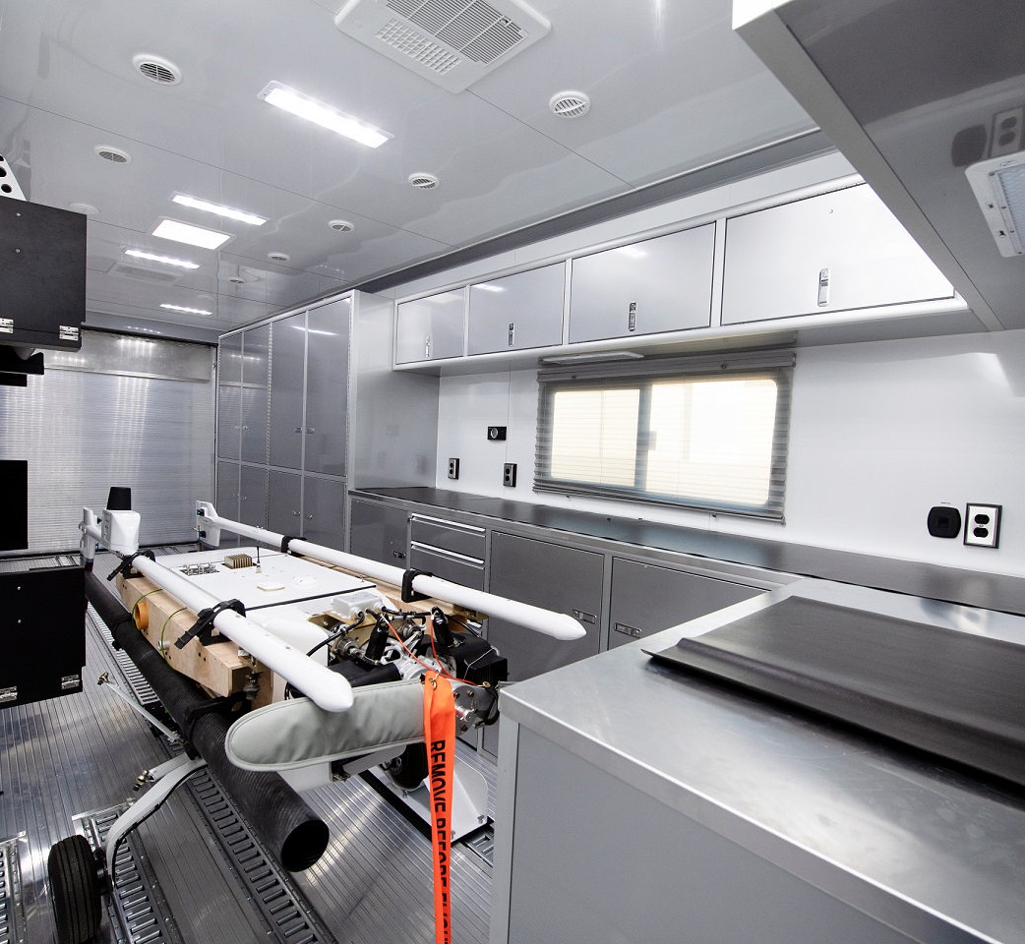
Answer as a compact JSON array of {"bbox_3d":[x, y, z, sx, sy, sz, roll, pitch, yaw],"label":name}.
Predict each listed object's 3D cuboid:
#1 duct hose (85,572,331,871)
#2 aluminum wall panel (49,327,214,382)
[{"bbox_3d":[-0.824,0.411,1.242,0.055,0.055,1.688,0,2,-44],"label":"duct hose"},{"bbox_3d":[-3.820,-1.115,5.084,1.880,0.390,0.050,0,4,-45],"label":"aluminum wall panel"}]

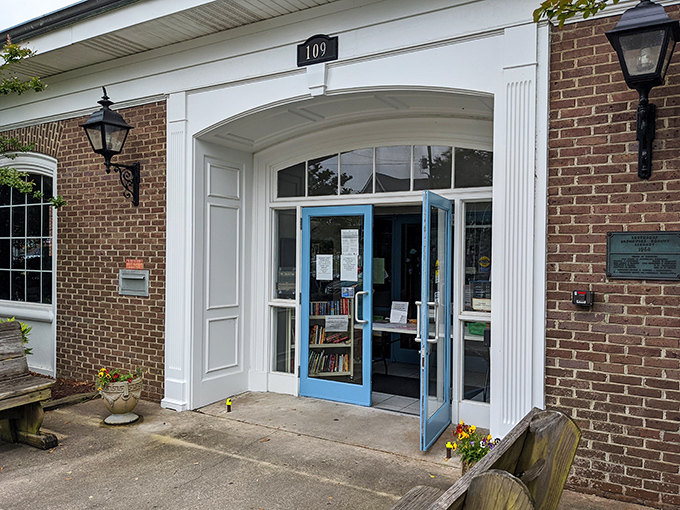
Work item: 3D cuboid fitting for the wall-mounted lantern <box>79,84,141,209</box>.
[{"bbox_3d":[-2.429,-1.164,5.764,0.372,1.226,0.583,1,1,30],"label":"wall-mounted lantern"}]

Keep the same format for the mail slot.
[{"bbox_3d":[-2.357,0.322,6.045,0.502,0.291,0.050,1,1,30],"label":"mail slot"}]

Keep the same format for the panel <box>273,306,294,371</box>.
[{"bbox_3d":[-0.652,0.994,6.205,0.327,0.769,0.040,1,1,30],"label":"panel"}]

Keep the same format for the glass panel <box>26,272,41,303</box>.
[{"bbox_3d":[-4.148,0.436,7.178,0.347,0.422,0.035,1,1,30],"label":"glass panel"}]

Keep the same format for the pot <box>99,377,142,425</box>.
[{"bbox_3d":[-2.166,1.435,5.269,0.432,0.402,0.432,1,0,0],"label":"pot"}]

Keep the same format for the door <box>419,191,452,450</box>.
[{"bbox_3d":[0.879,0.550,4.775,0.050,2.151,0.904,1,0,25],"label":"door"}]

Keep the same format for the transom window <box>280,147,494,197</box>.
[{"bbox_3d":[0.369,-0.894,5.611,2.553,0.492,0.070,1,1,30],"label":"transom window"}]

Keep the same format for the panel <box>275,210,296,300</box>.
[{"bbox_3d":[-0.636,-0.001,6.194,0.327,1.055,0.040,1,1,30],"label":"panel"}]

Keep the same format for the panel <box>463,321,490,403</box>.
[{"bbox_3d":[1.351,1.023,5.048,0.322,0.774,0.040,1,1,30],"label":"panel"}]

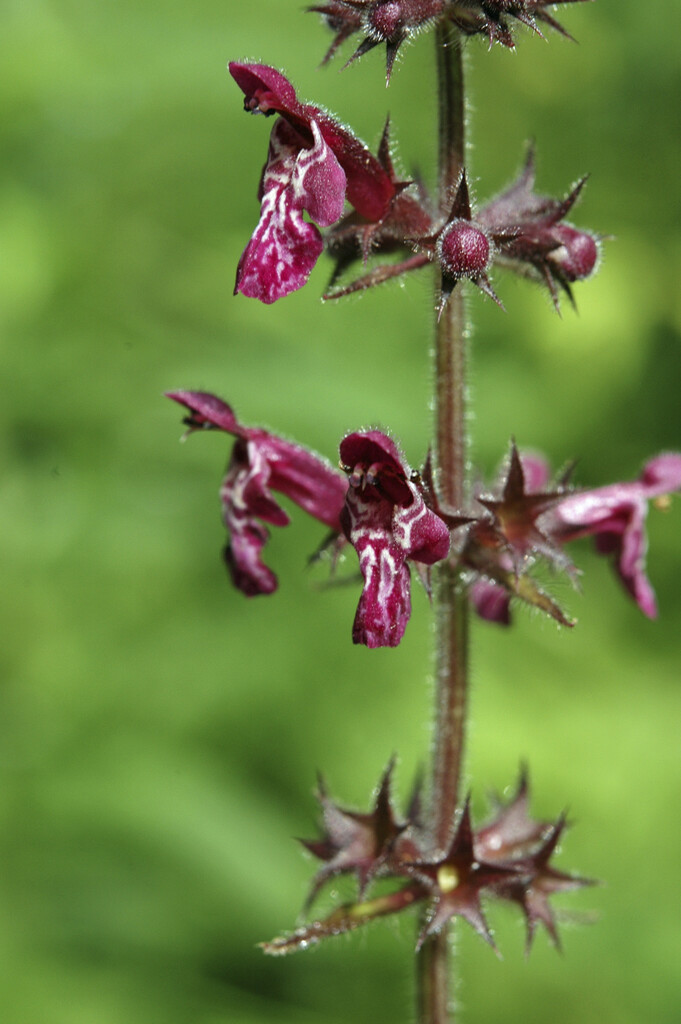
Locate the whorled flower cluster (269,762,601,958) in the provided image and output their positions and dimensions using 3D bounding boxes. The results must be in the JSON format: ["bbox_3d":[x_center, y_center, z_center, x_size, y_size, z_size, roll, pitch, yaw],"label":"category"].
[{"bbox_3d":[0.005,0.021,0.152,0.019,0.010,0.017,1,5,0],"label":"whorled flower cluster"}]

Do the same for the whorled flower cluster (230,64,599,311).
[{"bbox_3d":[0.004,-0.019,0.149,0.021,0.014,0.018,1,5,0],"label":"whorled flower cluster"}]

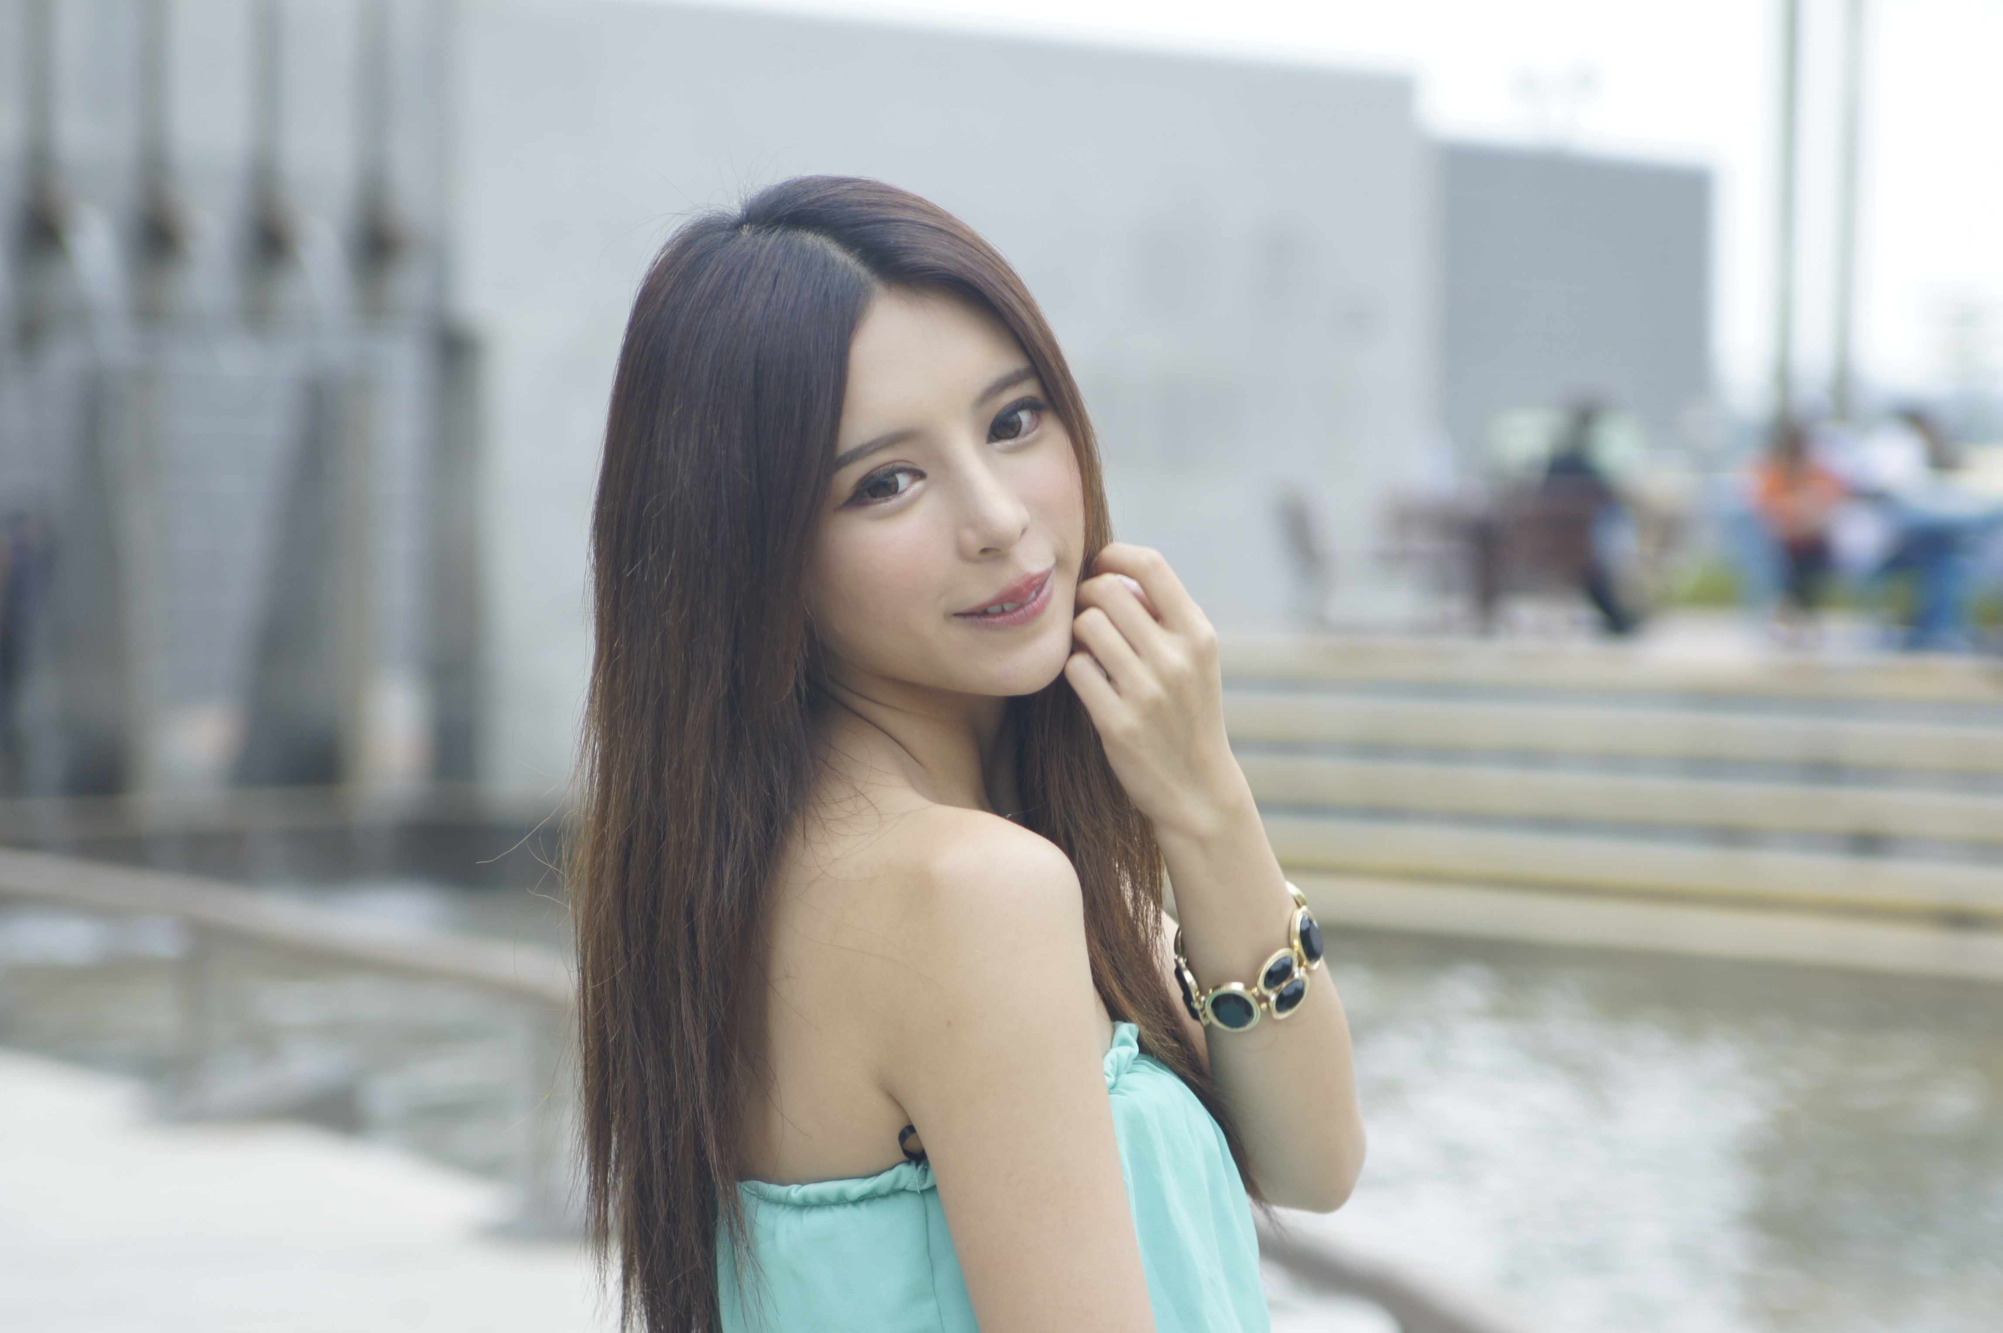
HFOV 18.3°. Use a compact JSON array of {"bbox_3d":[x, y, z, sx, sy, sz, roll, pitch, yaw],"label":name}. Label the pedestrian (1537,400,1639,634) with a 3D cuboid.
[{"bbox_3d":[3.529,-0.890,37.500,0.620,1.360,0.500,0,1,6],"label":"pedestrian"}]

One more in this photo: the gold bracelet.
[{"bbox_3d":[0.105,0.119,2.600,0.062,0.033,0.063,-9,40,8],"label":"gold bracelet"}]

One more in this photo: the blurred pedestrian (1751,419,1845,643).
[{"bbox_3d":[4.801,-0.820,37.500,0.650,1.300,0.500,1,1,37],"label":"blurred pedestrian"}]

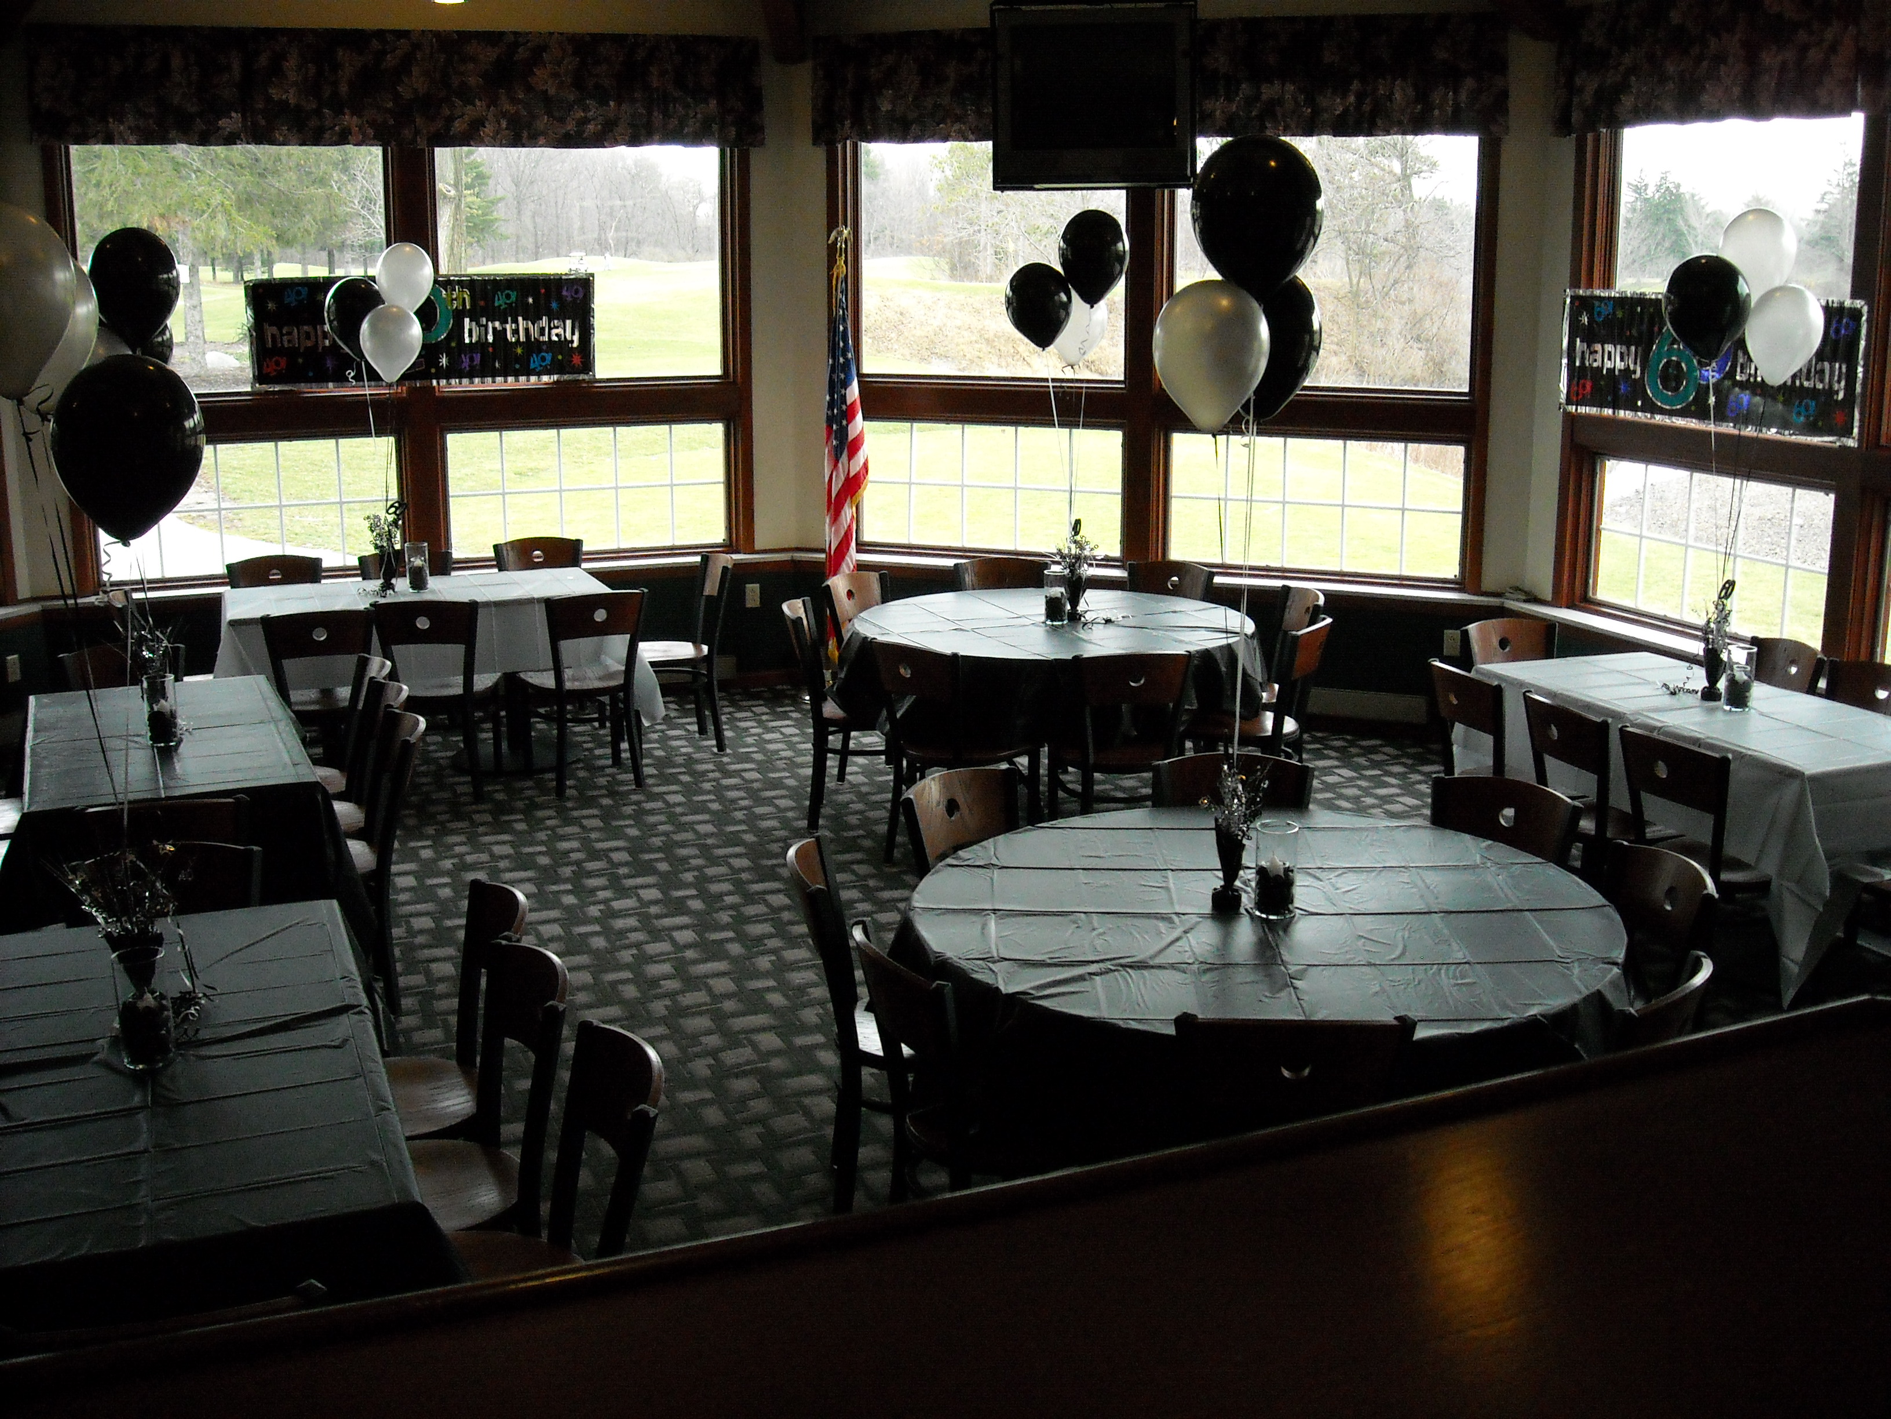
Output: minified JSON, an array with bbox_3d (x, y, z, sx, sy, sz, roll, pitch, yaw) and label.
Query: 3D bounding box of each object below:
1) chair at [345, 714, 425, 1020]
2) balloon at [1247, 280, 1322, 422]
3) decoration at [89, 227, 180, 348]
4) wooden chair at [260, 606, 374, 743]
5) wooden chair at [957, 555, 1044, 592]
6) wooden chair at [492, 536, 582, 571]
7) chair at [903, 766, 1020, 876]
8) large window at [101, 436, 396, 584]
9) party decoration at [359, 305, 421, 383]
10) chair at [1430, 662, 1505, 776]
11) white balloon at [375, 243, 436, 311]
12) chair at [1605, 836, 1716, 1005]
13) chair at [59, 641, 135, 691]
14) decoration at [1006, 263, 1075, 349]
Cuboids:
[{"bbox_3d":[-1.755,0.447,5.513,0.520,0.840,0.440,-6,14,-23],"label":"chair"},{"bbox_3d":[0.695,-0.788,4.154,0.265,0.345,0.265,0,13,0],"label":"balloon"},{"bbox_3d":[-2.326,-1.209,5.489,0.275,0.345,0.275,-6,14,-23],"label":"decoration"},{"bbox_3d":[-2.547,-0.020,7.787,0.430,0.830,0.490,-5,14,-21],"label":"wooden chair"},{"bbox_3d":[0.260,-0.207,8.298,0.439,0.838,0.493,-1,13,-4],"label":"wooden chair"},{"bbox_3d":[-1.885,-0.374,9.061,0.439,0.838,0.493,-4,14,-18],"label":"wooden chair"},{"bbox_3d":[0.185,0.612,4.782,0.420,0.830,0.490,-12,17,-41],"label":"chair"},{"bbox_3d":[-3.224,-0.935,8.863,1.393,0.622,0.089,-5,14,-21],"label":"large window"},{"bbox_3d":[-2.357,-1.560,8.122,0.270,0.345,0.270,0,13,0],"label":"party decoration"},{"bbox_3d":[1.858,0.261,6.289,0.490,0.830,0.420,-5,14,-19],"label":"chair"},{"bbox_3d":[-2.245,-1.784,7.950,0.250,0.315,0.250,0,13,0],"label":"white balloon"},{"bbox_3d":[1.403,0.766,4.330,0.490,0.830,0.430,-3,13,-14],"label":"chair"},{"bbox_3d":[-2.763,0.221,6.471,0.420,0.830,0.490,-4,14,-18],"label":"chair"},{"bbox_3d":[0.349,-1.488,7.052,0.260,0.330,0.260,1,13,3],"label":"decoration"}]

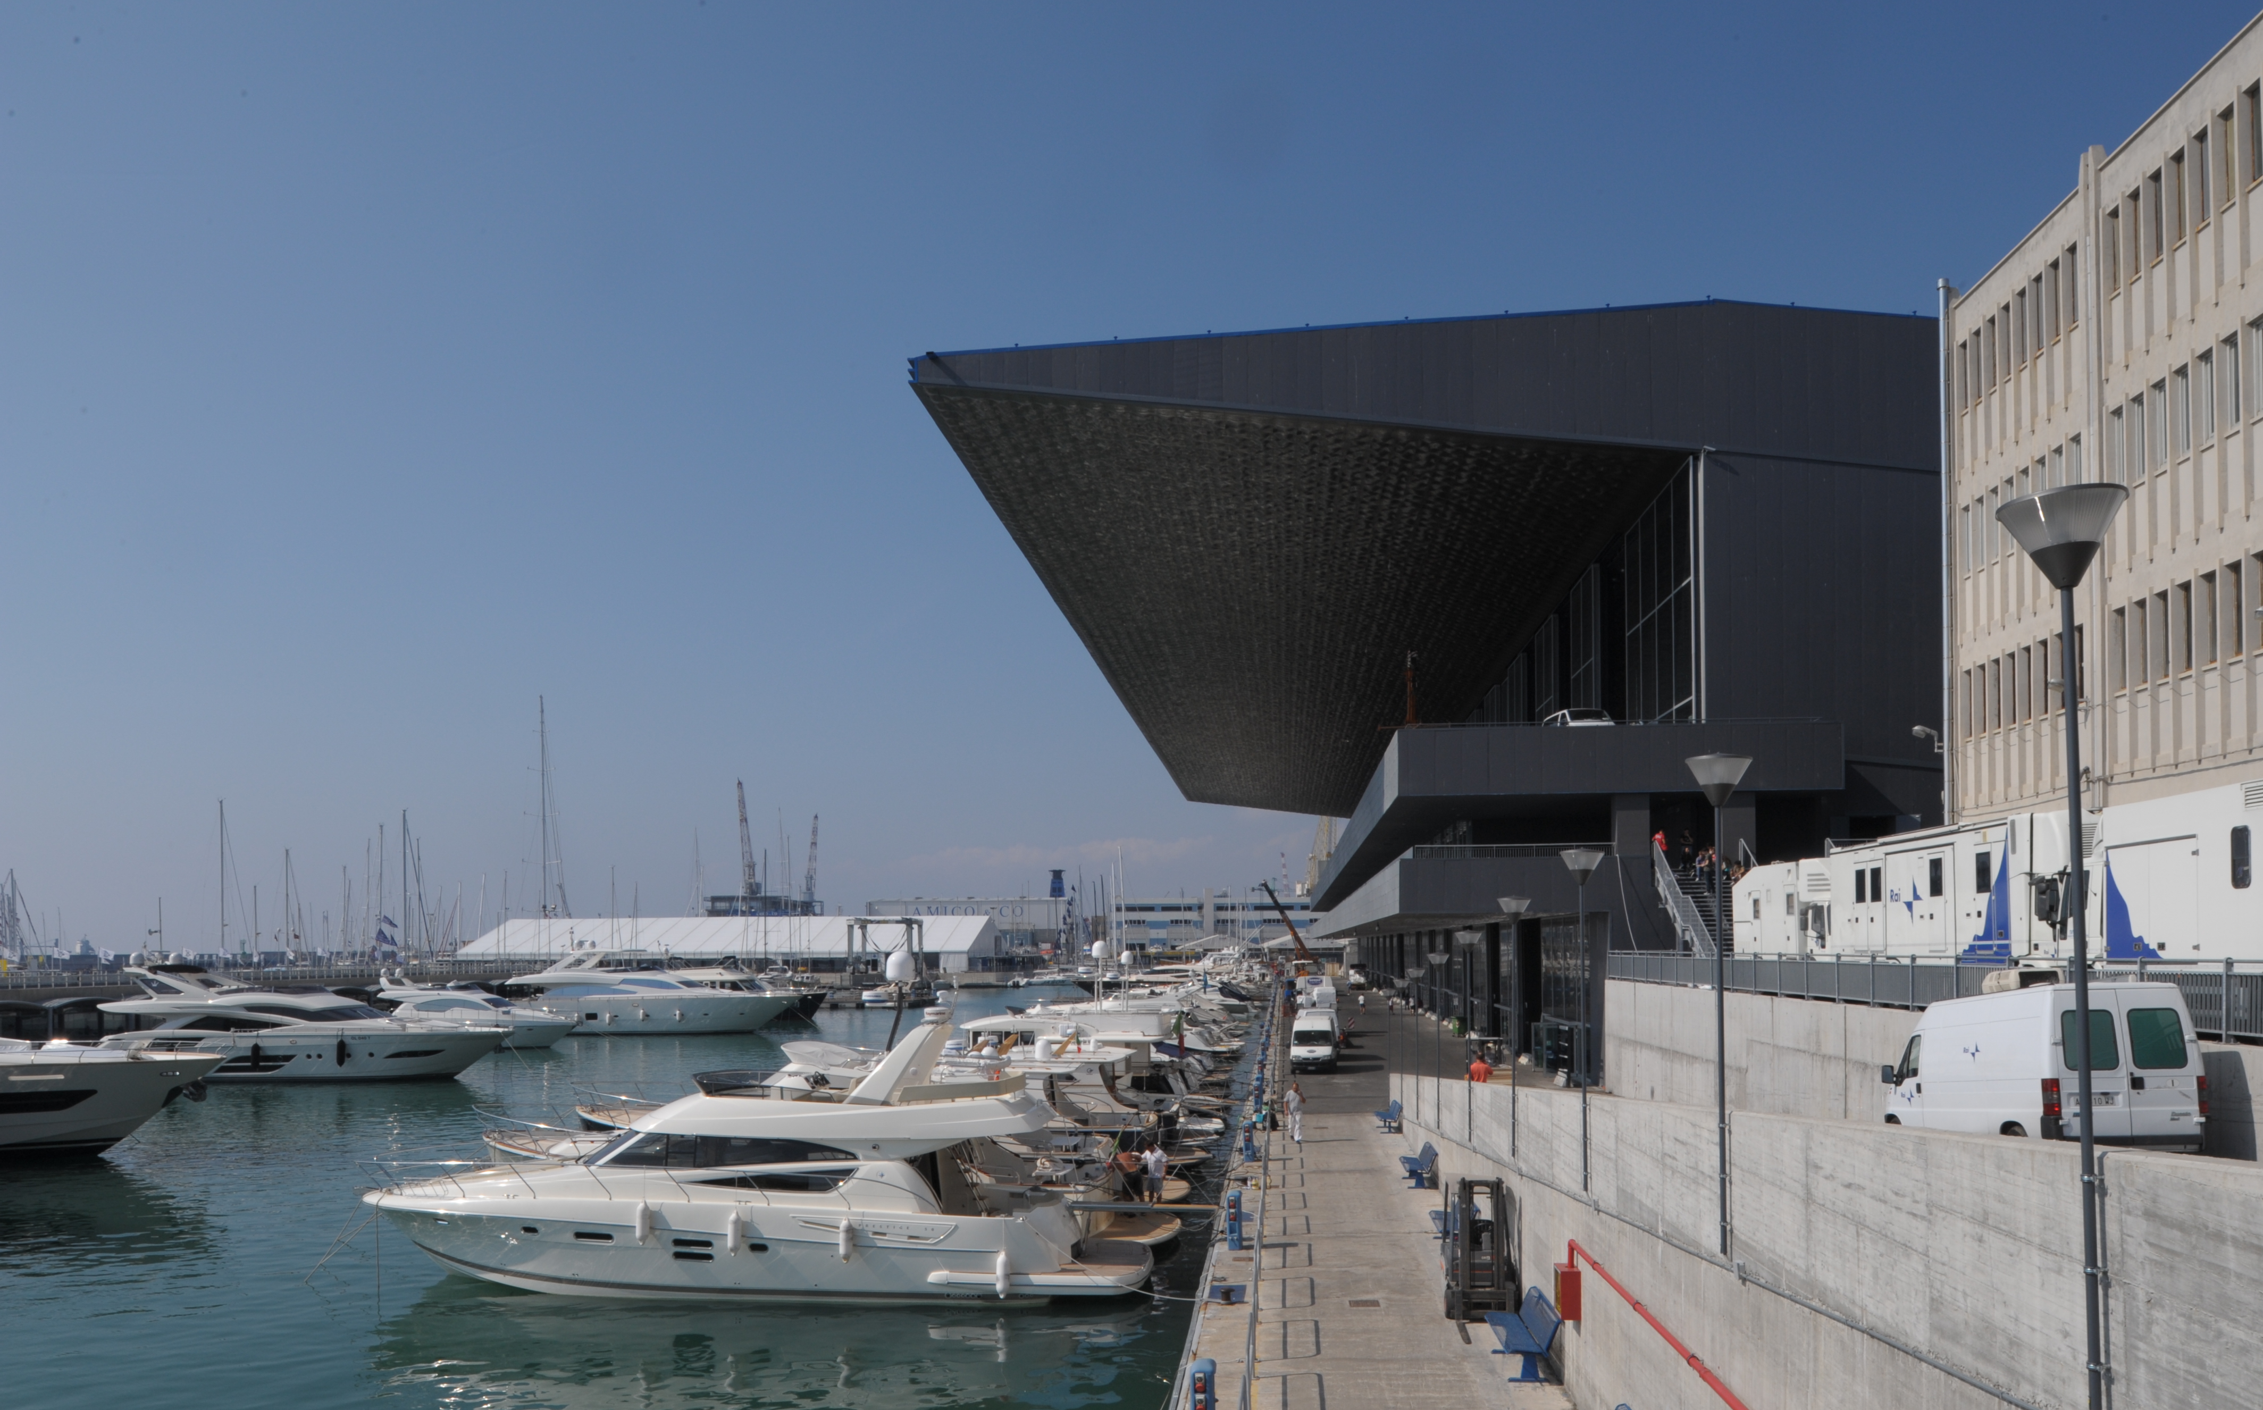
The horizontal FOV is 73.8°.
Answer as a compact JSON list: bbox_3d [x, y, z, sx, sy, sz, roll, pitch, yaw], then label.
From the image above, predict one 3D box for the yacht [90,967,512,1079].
[{"bbox_3d":[-42.576,16.412,78.000,21.000,6.200,5.400,-1,-5,6],"label":"yacht"}]

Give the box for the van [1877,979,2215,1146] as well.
[{"bbox_3d":[13.092,5.403,22.000,2.050,2.470,5.100,-2,-9,6],"label":"van"}]

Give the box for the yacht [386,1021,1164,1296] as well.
[{"bbox_3d":[-7.591,8.815,29.900,16.100,5.400,4.600,-1,-5,6],"label":"yacht"}]

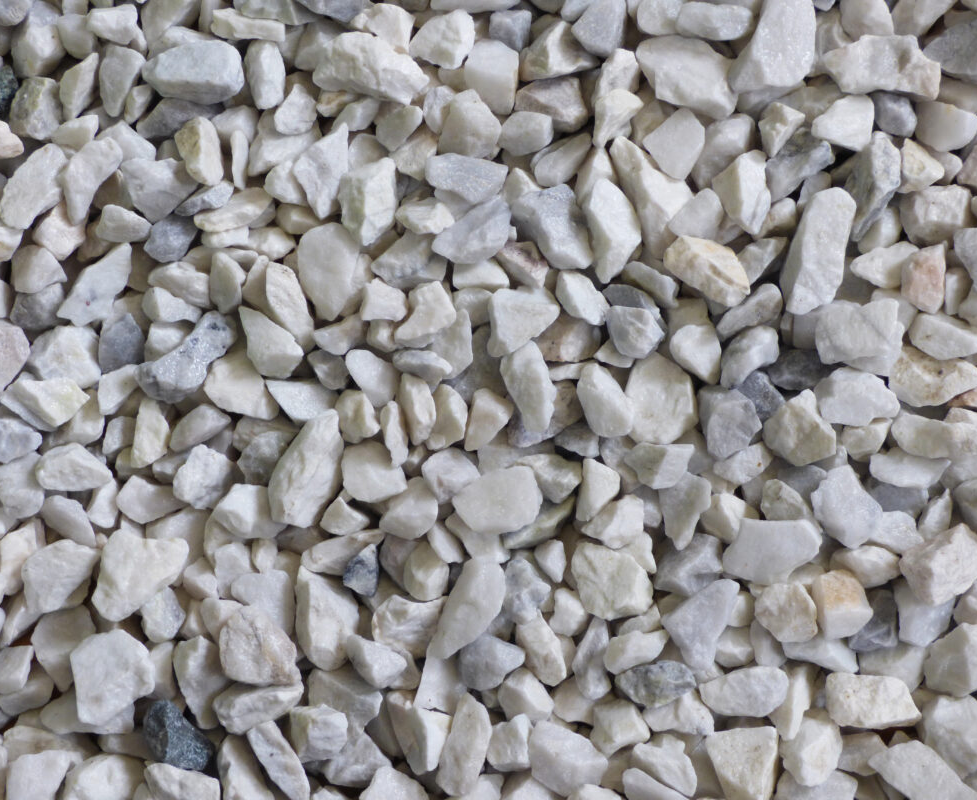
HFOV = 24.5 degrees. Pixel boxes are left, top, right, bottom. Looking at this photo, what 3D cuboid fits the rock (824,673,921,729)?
[{"bbox_3d":[0.089,0.070,0.518,0.022,0.012,0.012,5,80,1],"label":"rock"}]

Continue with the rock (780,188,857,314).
[{"bbox_3d":[0.079,-0.035,0.534,0.013,0.012,0.032,19,81,3],"label":"rock"}]

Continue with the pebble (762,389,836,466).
[{"bbox_3d":[0.073,0.007,0.529,0.016,0.012,0.015,-28,81,-5],"label":"pebble"}]

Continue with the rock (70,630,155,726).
[{"bbox_3d":[-0.086,0.064,0.517,0.018,0.012,0.021,-11,80,-2],"label":"rock"}]

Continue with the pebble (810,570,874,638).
[{"bbox_3d":[0.081,0.047,0.522,0.013,0.012,0.015,-24,81,-4],"label":"pebble"}]

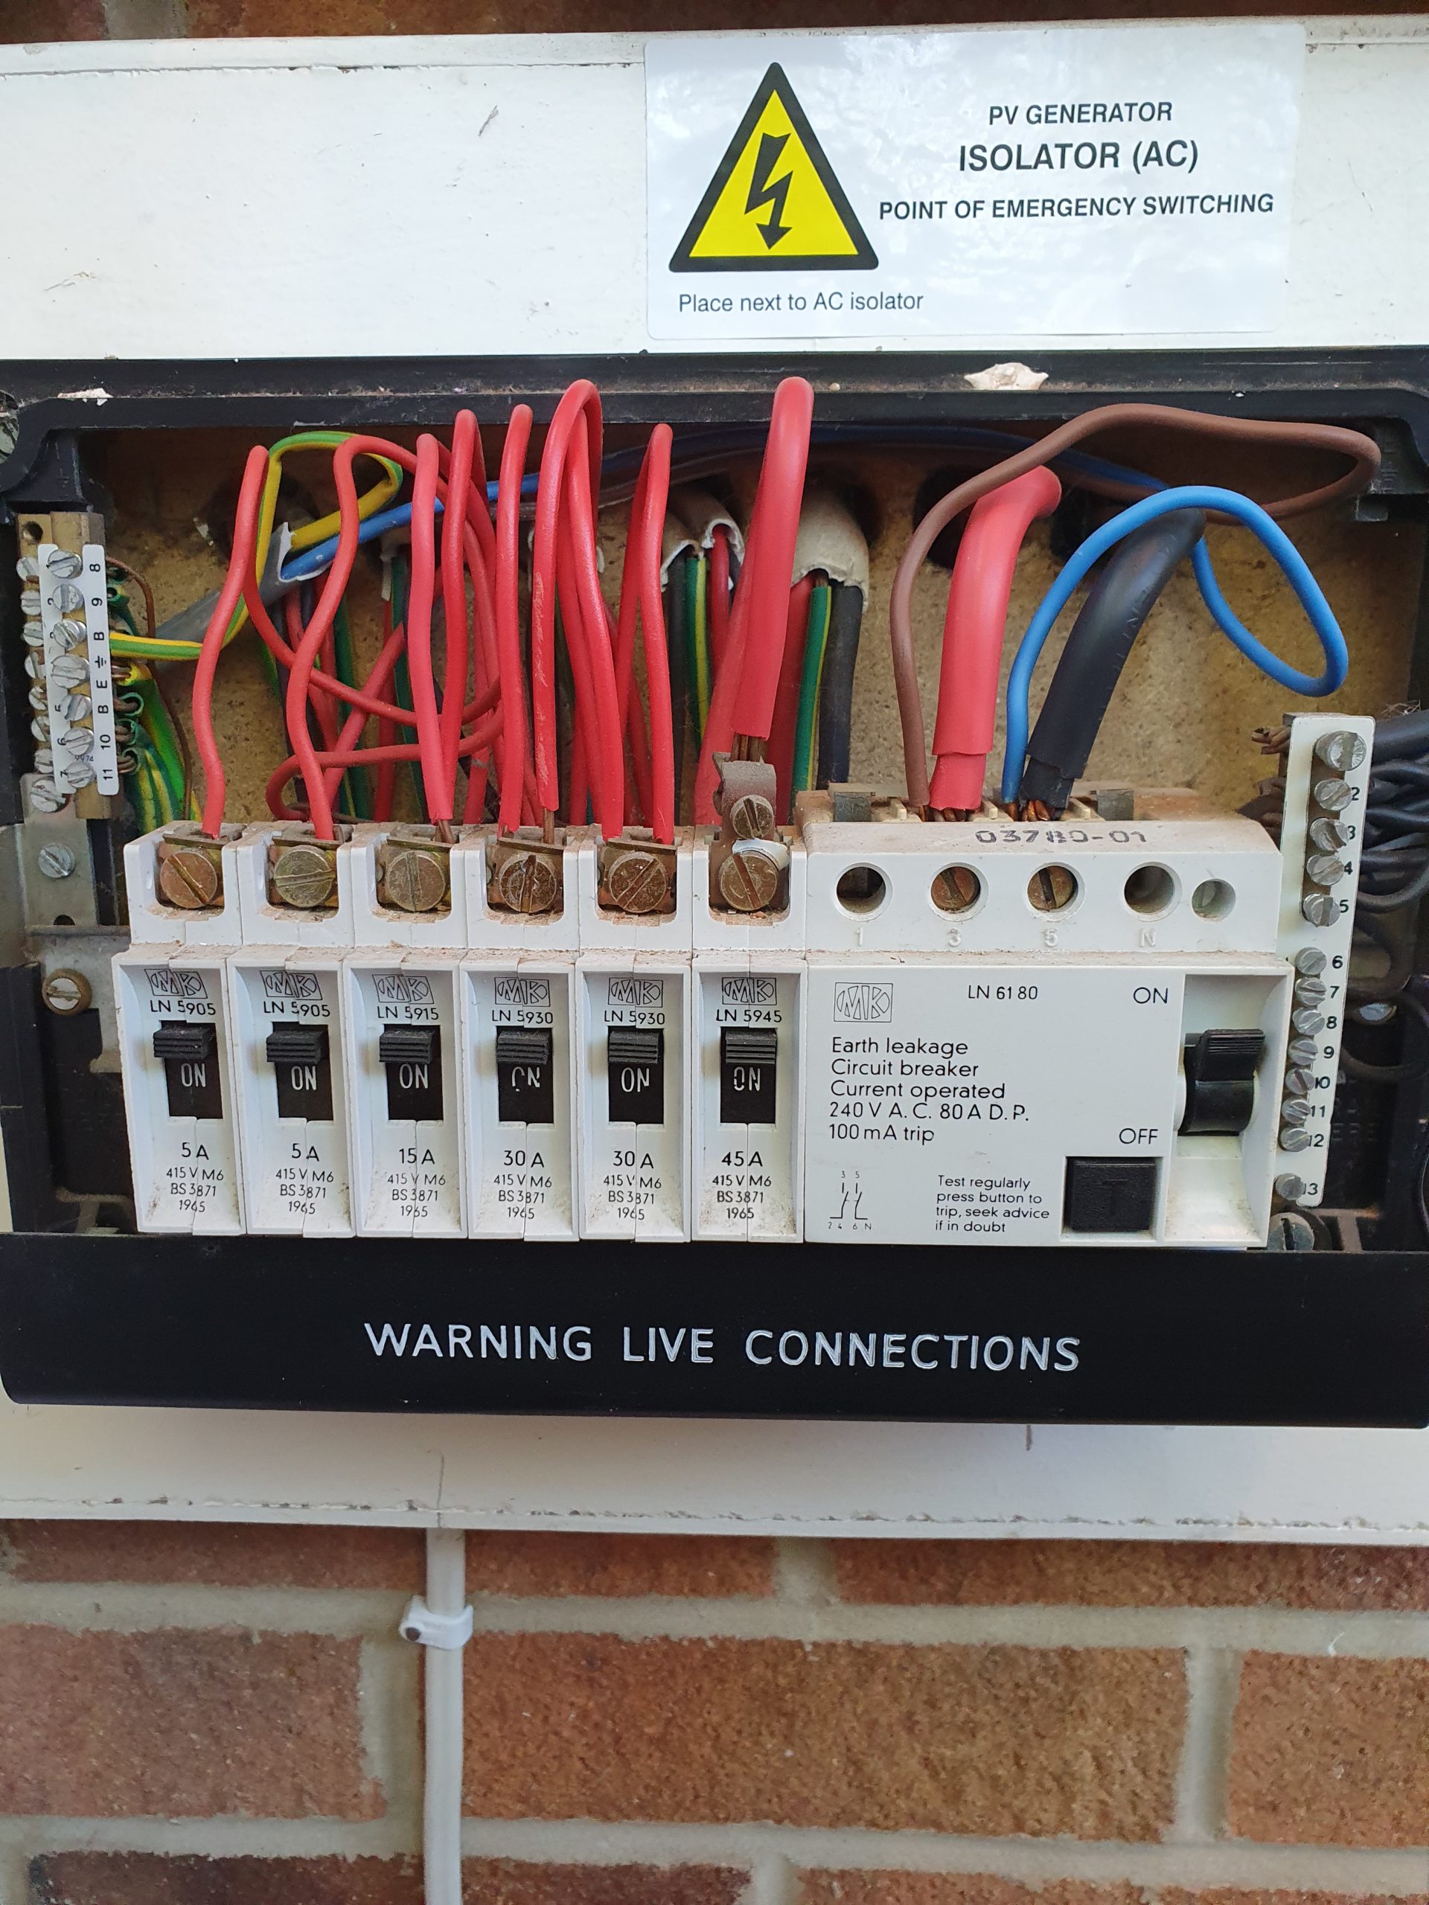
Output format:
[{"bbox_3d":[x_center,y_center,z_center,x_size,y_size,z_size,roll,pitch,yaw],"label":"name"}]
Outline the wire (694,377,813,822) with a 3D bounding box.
[{"bbox_3d":[0.006,-0.056,0.239,0.020,0.073,0.048,0,12,2],"label":"wire"}]

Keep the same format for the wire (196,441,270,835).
[{"bbox_3d":[-0.082,-0.053,0.245,0.013,0.066,0.018,0,12,2],"label":"wire"}]

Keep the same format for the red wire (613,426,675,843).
[{"bbox_3d":[-0.012,-0.052,0.238,0.012,0.065,0.036,0,12,2],"label":"red wire"}]

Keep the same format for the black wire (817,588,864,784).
[{"bbox_3d":[0.023,-0.047,0.259,0.007,0.036,0.017,0,12,2],"label":"black wire"}]

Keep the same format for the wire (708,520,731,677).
[{"bbox_3d":[0.001,-0.064,0.259,0.004,0.026,0.009,0,12,2],"label":"wire"}]

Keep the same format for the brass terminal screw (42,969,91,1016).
[{"bbox_3d":[-0.123,0.008,0.272,0.008,0.009,0.005,0,12,2],"label":"brass terminal screw"}]

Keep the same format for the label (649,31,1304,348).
[{"bbox_3d":[0.046,-0.141,0.264,0.118,0.051,0.001,0,12,2],"label":"label"}]

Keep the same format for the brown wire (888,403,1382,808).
[{"bbox_3d":[0.072,-0.060,0.252,0.086,0.065,0.046,0,12,2],"label":"brown wire"}]

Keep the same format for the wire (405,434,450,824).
[{"bbox_3d":[-0.044,-0.049,0.223,0.005,0.060,0.019,0,12,2],"label":"wire"}]

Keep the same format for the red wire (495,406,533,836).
[{"bbox_3d":[-0.031,-0.051,0.226,0.007,0.066,0.019,0,12,2],"label":"red wire"}]

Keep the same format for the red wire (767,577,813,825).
[{"bbox_3d":[0.014,-0.049,0.285,0.010,0.049,0.010,0,12,2],"label":"red wire"}]

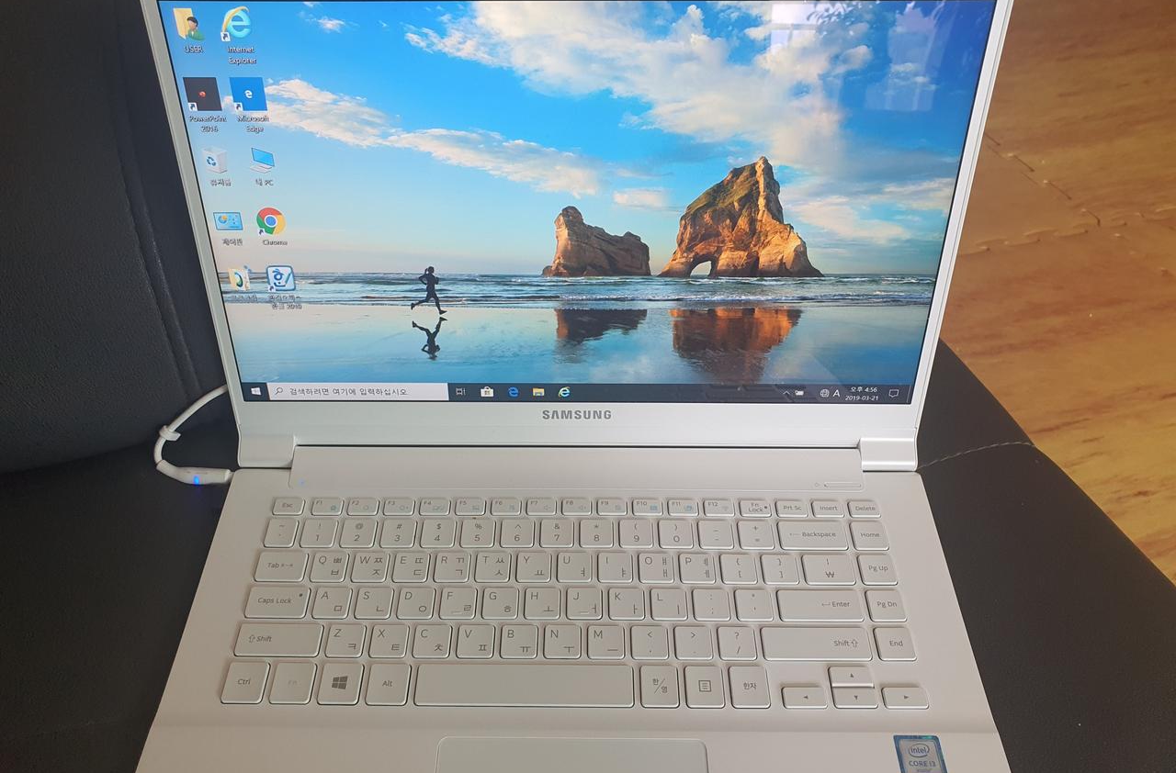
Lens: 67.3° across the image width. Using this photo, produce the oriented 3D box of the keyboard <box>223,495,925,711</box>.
[{"bbox_3d":[-0.006,0.094,0.401,0.297,0.006,0.103,0,49,0],"label":"keyboard"}]

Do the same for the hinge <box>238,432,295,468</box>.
[{"bbox_3d":[-0.163,0.035,0.451,0.028,0.013,0.015,0,49,0],"label":"hinge"}]

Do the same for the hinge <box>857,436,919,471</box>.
[{"bbox_3d":[0.152,0.036,0.450,0.028,0.013,0.015,0,49,0],"label":"hinge"}]

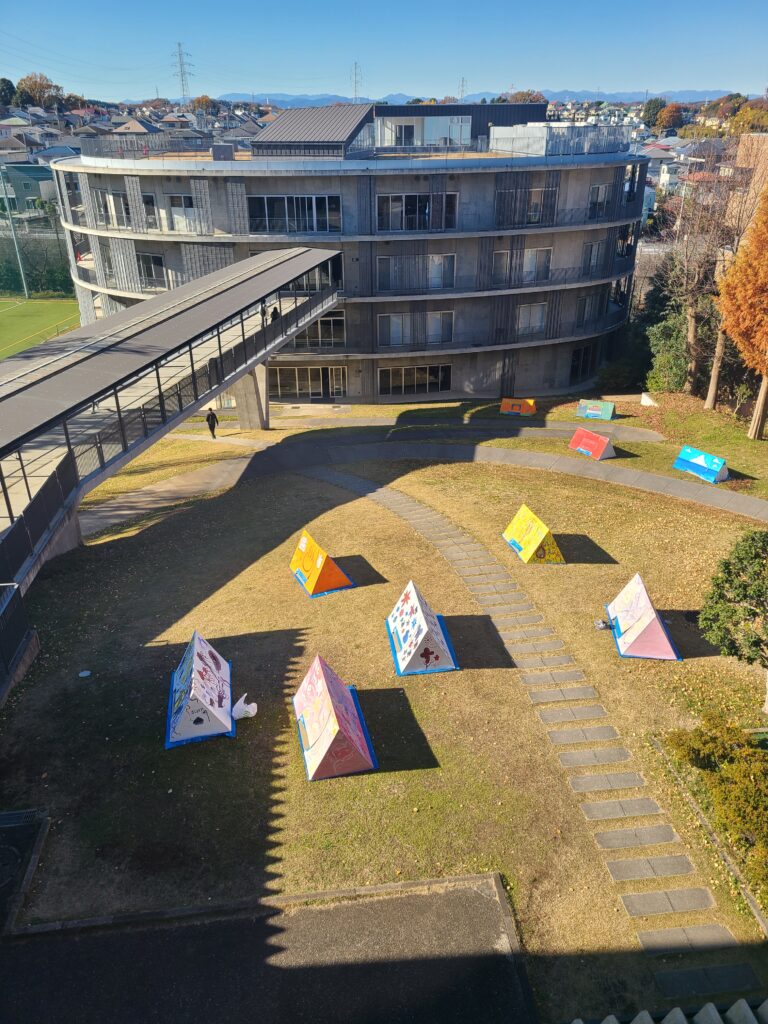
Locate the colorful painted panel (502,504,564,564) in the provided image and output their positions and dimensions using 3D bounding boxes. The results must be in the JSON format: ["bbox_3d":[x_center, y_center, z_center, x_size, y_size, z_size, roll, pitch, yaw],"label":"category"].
[{"bbox_3d":[4.435,0.598,22.634,1.170,1.013,2.340,-2,21,-8],"label":"colorful painted panel"}]

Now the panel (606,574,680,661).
[{"bbox_3d":[6.098,2.362,18.062,1.170,1.013,2.340,4,22,7],"label":"panel"}]

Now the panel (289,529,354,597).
[{"bbox_3d":[-1.903,1.342,22.164,1.170,1.013,2.340,-13,22,-19],"label":"panel"}]

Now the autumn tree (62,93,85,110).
[{"bbox_3d":[-113.445,-149.616,281.000,8.000,7.500,7.500,0,28,0],"label":"autumn tree"}]

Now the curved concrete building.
[{"bbox_3d":[-1.754,-22.716,61.007,43.000,17.200,32.000,-2,28,-4],"label":"curved concrete building"}]

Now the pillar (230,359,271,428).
[{"bbox_3d":[-7.302,-6.349,42.235,1.500,4.000,2.000,6,29,11],"label":"pillar"}]

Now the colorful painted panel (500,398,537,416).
[{"bbox_3d":[9.851,-7.682,56.272,2.318,1.013,1.227,8,28,28],"label":"colorful painted panel"}]

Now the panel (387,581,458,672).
[{"bbox_3d":[0.815,2.532,17.527,1.227,1.013,2.318,-4,23,-6],"label":"panel"}]

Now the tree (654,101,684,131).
[{"bbox_3d":[111.364,-154.076,300.000,11.500,10.500,11.000,0,28,0],"label":"tree"}]

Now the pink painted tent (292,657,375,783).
[{"bbox_3d":[-0.940,3.471,13.419,1.081,0.922,2.120,-6,25,-12],"label":"pink painted tent"}]

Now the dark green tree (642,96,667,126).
[{"bbox_3d":[115.524,-170.403,328.463,10.300,12.500,10.300,0,28,0],"label":"dark green tree"}]

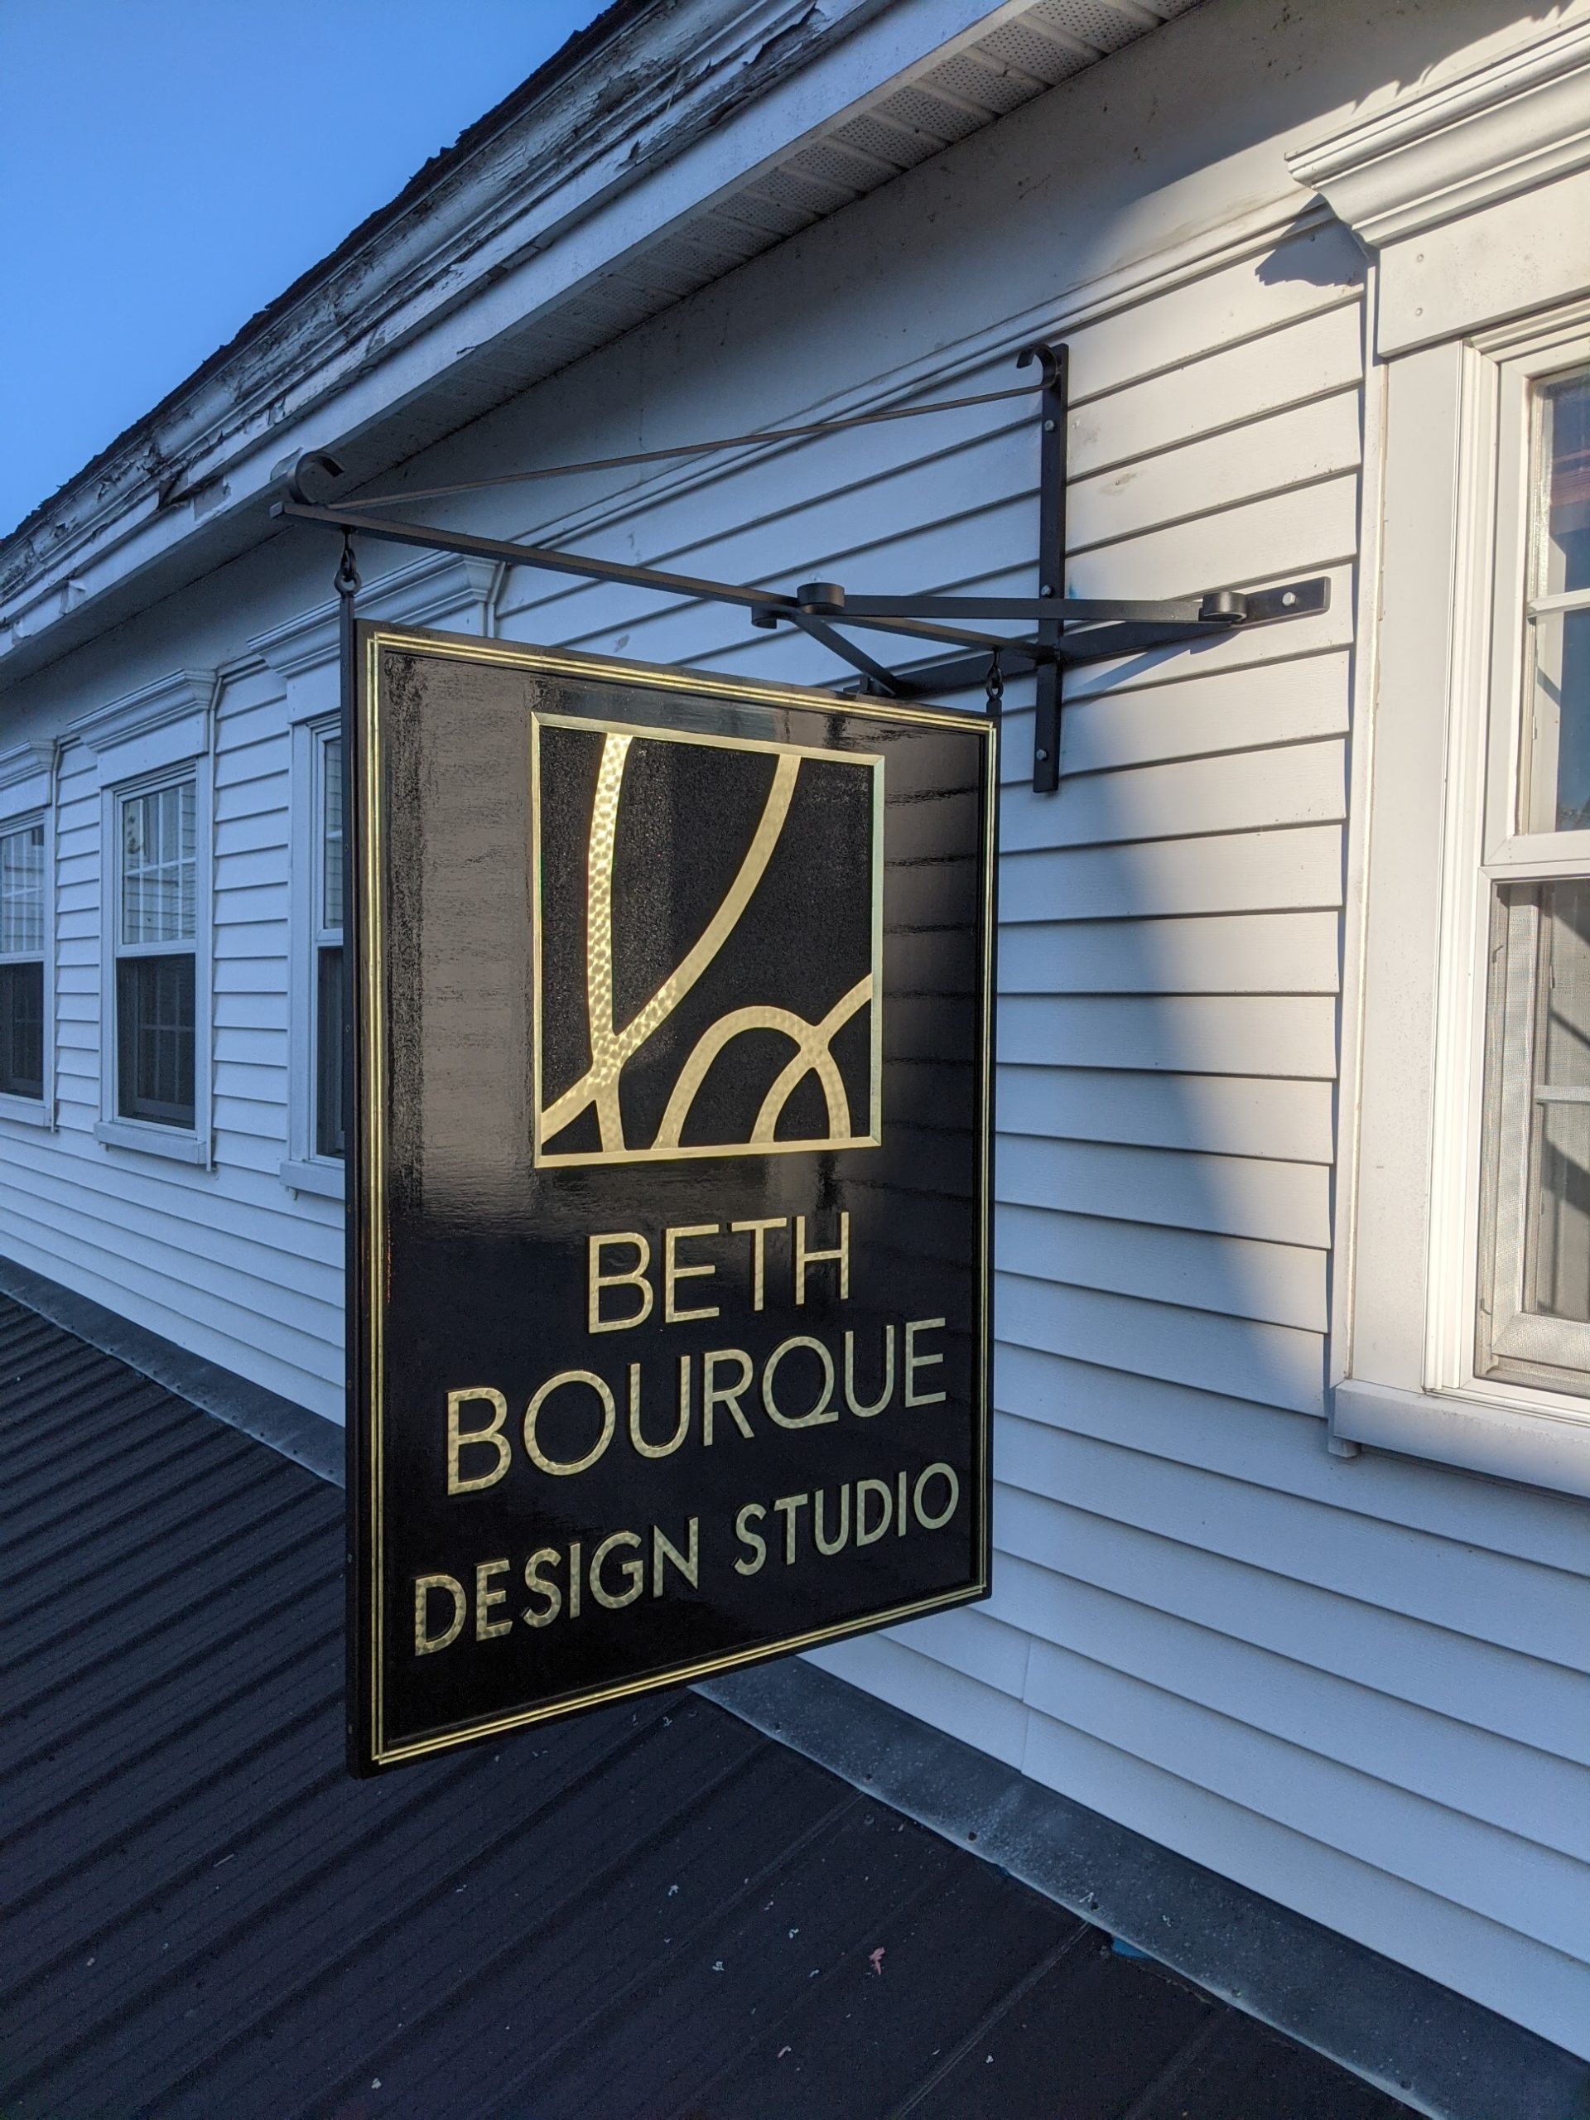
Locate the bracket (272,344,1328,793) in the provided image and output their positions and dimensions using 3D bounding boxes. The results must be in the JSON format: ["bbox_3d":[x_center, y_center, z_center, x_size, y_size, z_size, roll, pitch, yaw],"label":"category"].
[{"bbox_3d":[-0.079,-0.674,1.979,1.116,0.612,0.910,-1,3,-38],"label":"bracket"}]

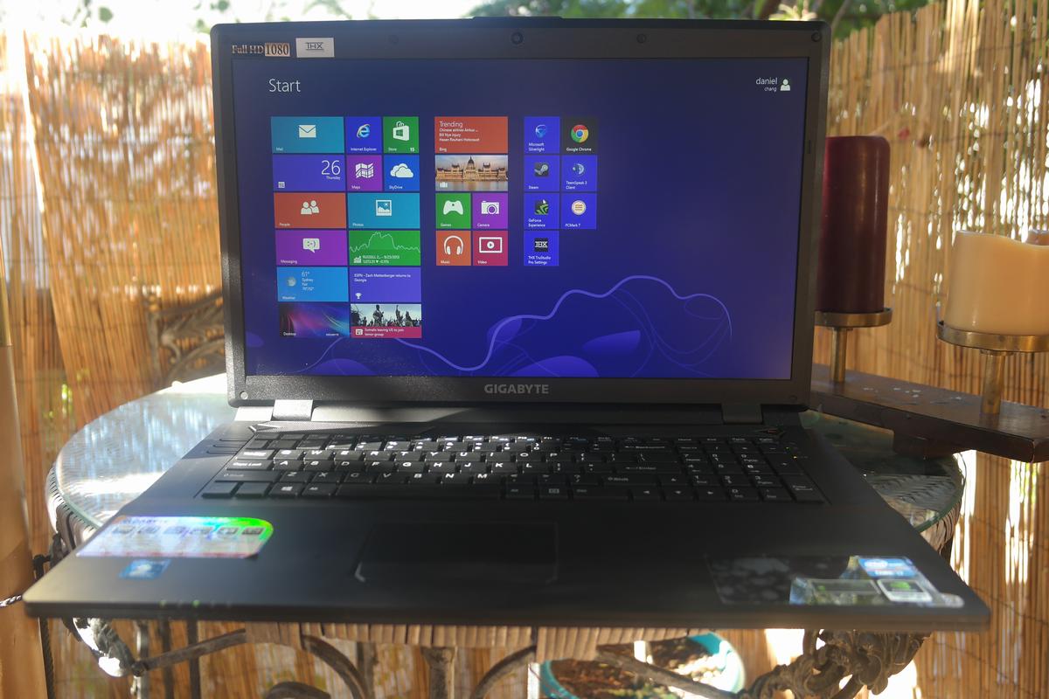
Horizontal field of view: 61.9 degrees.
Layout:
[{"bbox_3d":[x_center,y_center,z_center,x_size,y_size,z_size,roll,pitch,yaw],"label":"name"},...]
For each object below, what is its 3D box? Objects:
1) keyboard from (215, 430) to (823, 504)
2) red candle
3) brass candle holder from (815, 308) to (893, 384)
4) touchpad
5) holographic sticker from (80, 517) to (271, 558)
[{"bbox_3d":[-0.007,0.070,0.528,0.344,0.006,0.103,0,14,1],"label":"keyboard"},{"bbox_3d":[0.274,-0.102,0.746,0.070,0.150,0.070,-1,10,0],"label":"red candle"},{"bbox_3d":[0.276,-0.004,0.762,0.083,0.066,0.083,-1,10,0],"label":"brass candle holder"},{"bbox_3d":[-0.031,0.097,0.421,0.093,0.003,0.063,0,14,1],"label":"touchpad"},{"bbox_3d":[-0.170,0.093,0.436,0.084,0.001,0.044,0,14,1],"label":"holographic sticker"}]

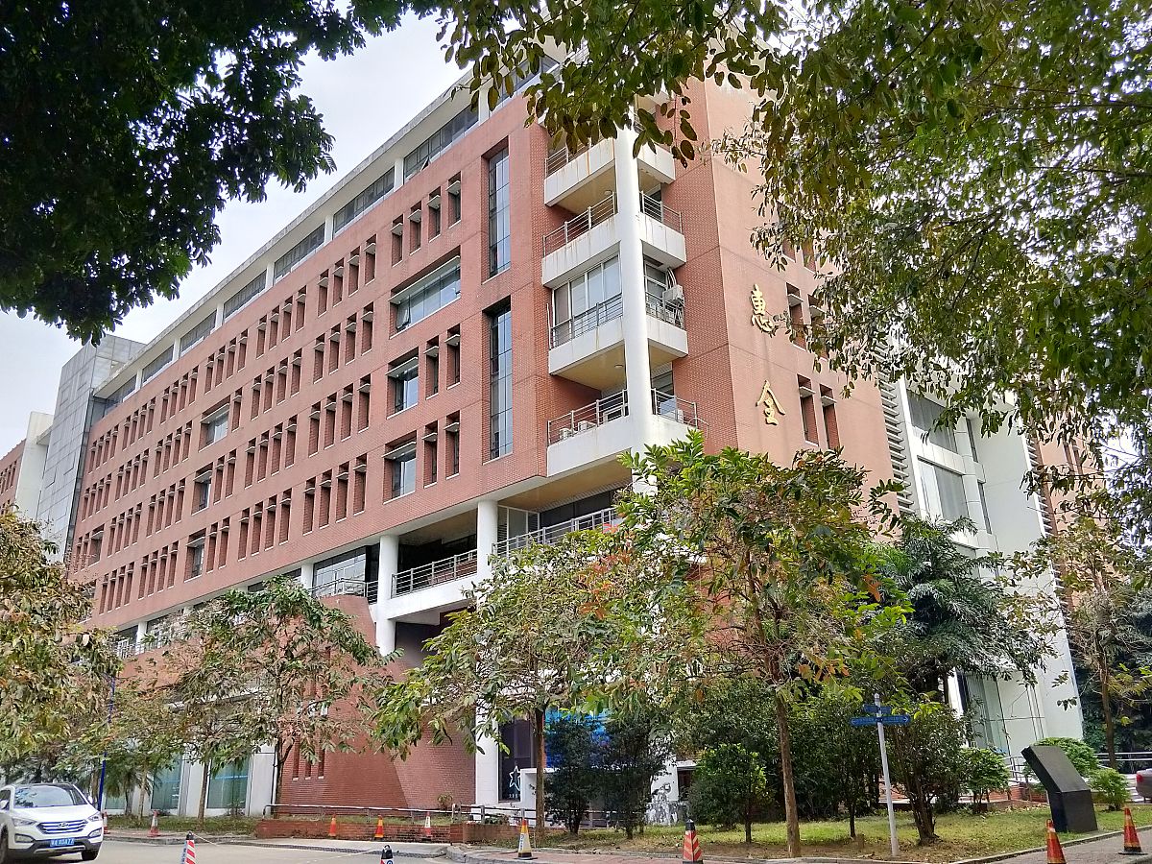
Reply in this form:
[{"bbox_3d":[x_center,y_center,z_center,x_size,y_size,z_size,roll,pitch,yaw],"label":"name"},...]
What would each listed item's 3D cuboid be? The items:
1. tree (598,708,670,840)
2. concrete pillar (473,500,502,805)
[{"bbox_3d":[1.373,8.023,19.663,1.650,2.850,1.600,-3,-19,3],"label":"tree"},{"bbox_3d":[-3.329,7.914,31.205,0.880,11.000,0.880,0,-20,-6],"label":"concrete pillar"}]

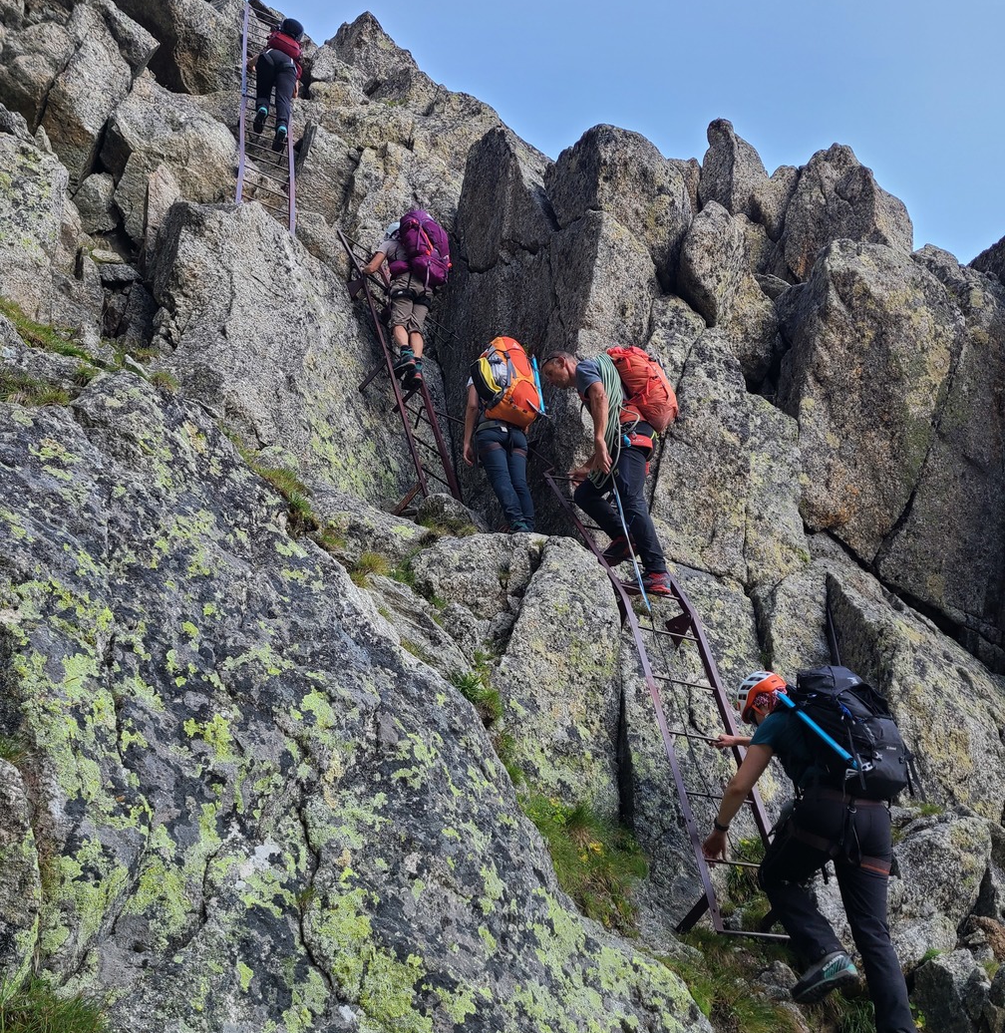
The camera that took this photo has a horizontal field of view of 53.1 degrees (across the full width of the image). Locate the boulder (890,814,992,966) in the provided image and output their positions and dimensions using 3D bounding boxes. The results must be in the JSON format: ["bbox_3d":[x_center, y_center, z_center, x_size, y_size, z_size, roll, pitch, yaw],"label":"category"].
[{"bbox_3d":[1.801,1.557,4.198,0.440,0.550,0.420,-11,-33,17],"label":"boulder"}]

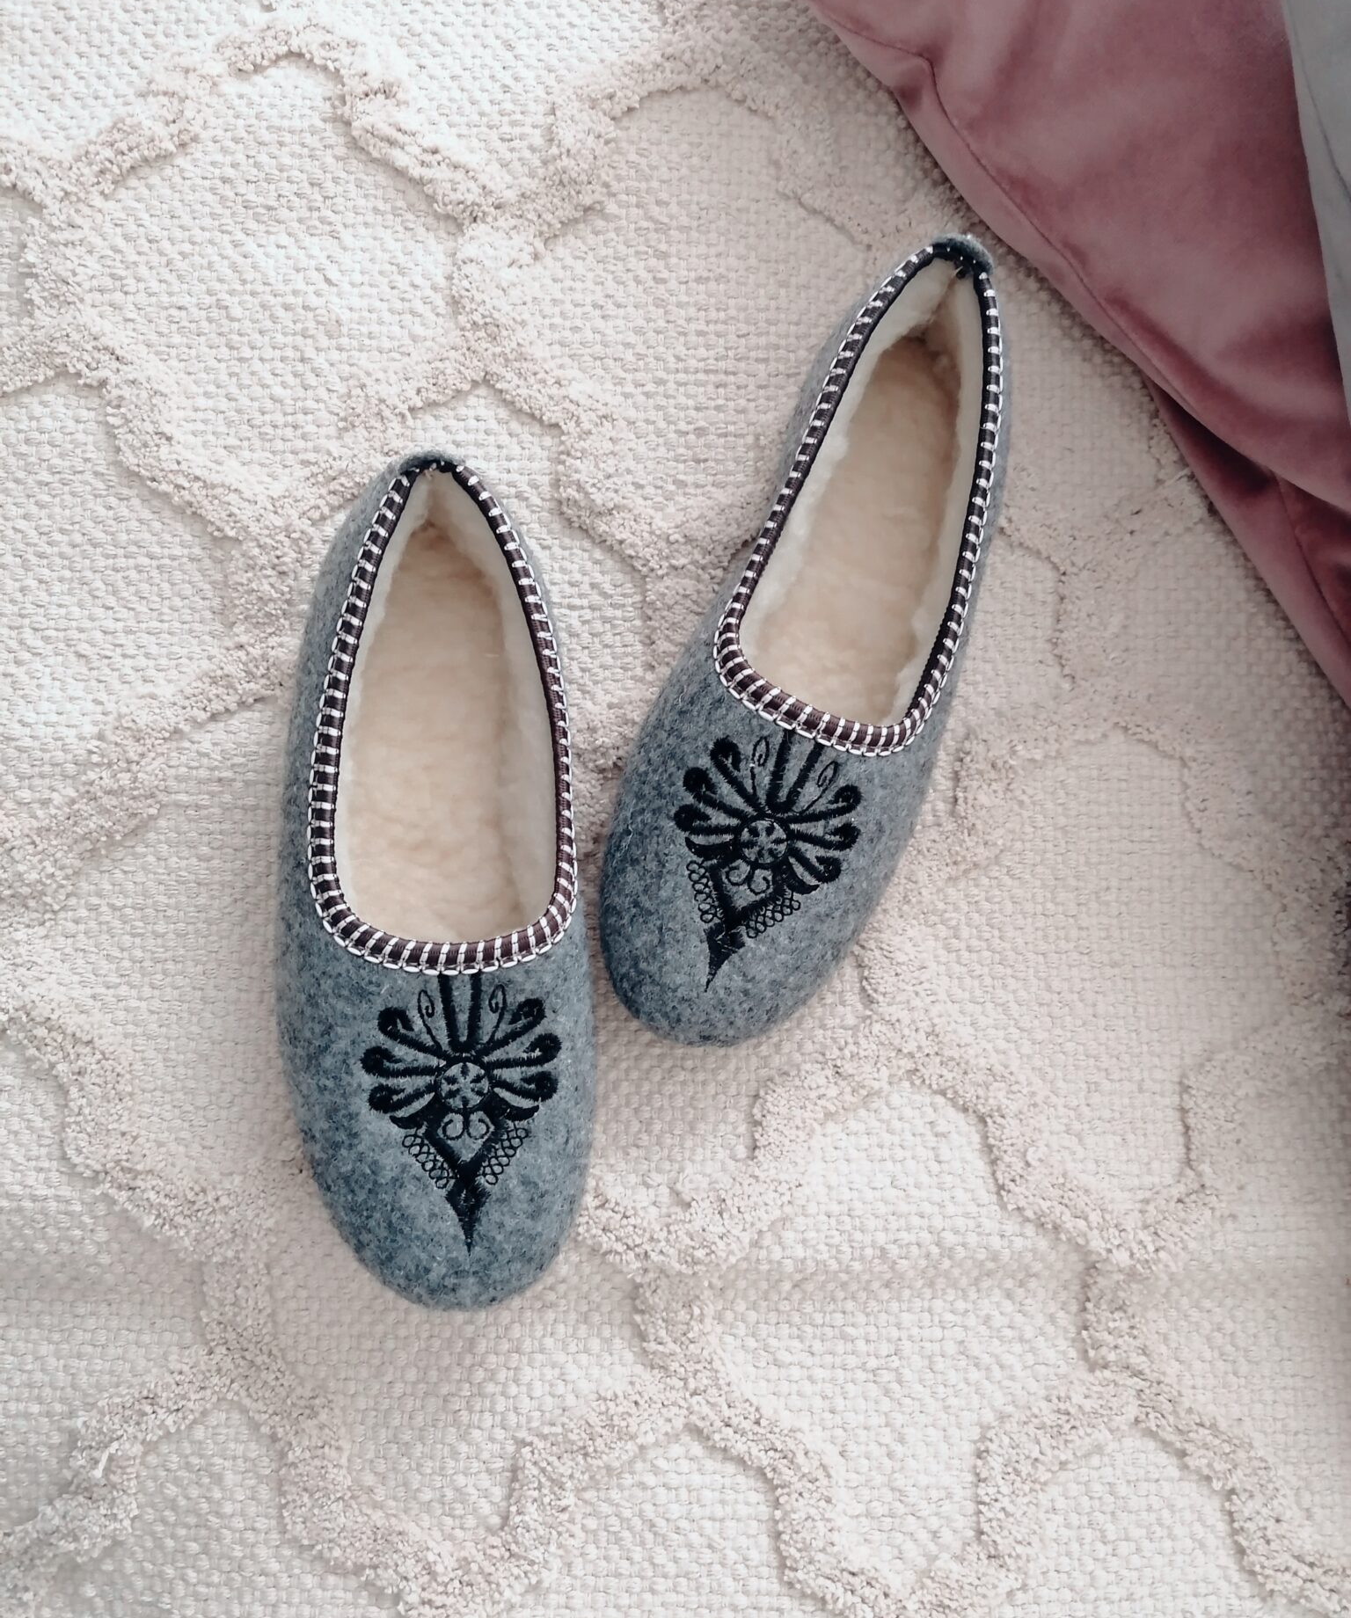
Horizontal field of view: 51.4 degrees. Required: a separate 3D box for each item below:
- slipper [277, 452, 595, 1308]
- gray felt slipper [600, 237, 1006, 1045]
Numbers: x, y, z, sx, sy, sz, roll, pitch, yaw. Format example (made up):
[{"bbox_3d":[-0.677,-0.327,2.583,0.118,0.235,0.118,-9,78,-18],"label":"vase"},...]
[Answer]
[{"bbox_3d":[-0.075,0.024,0.432,0.095,0.068,0.262,-2,84,-3],"label":"slipper"},{"bbox_3d":[0.049,-0.051,0.445,0.095,0.068,0.262,19,83,0],"label":"gray felt slipper"}]

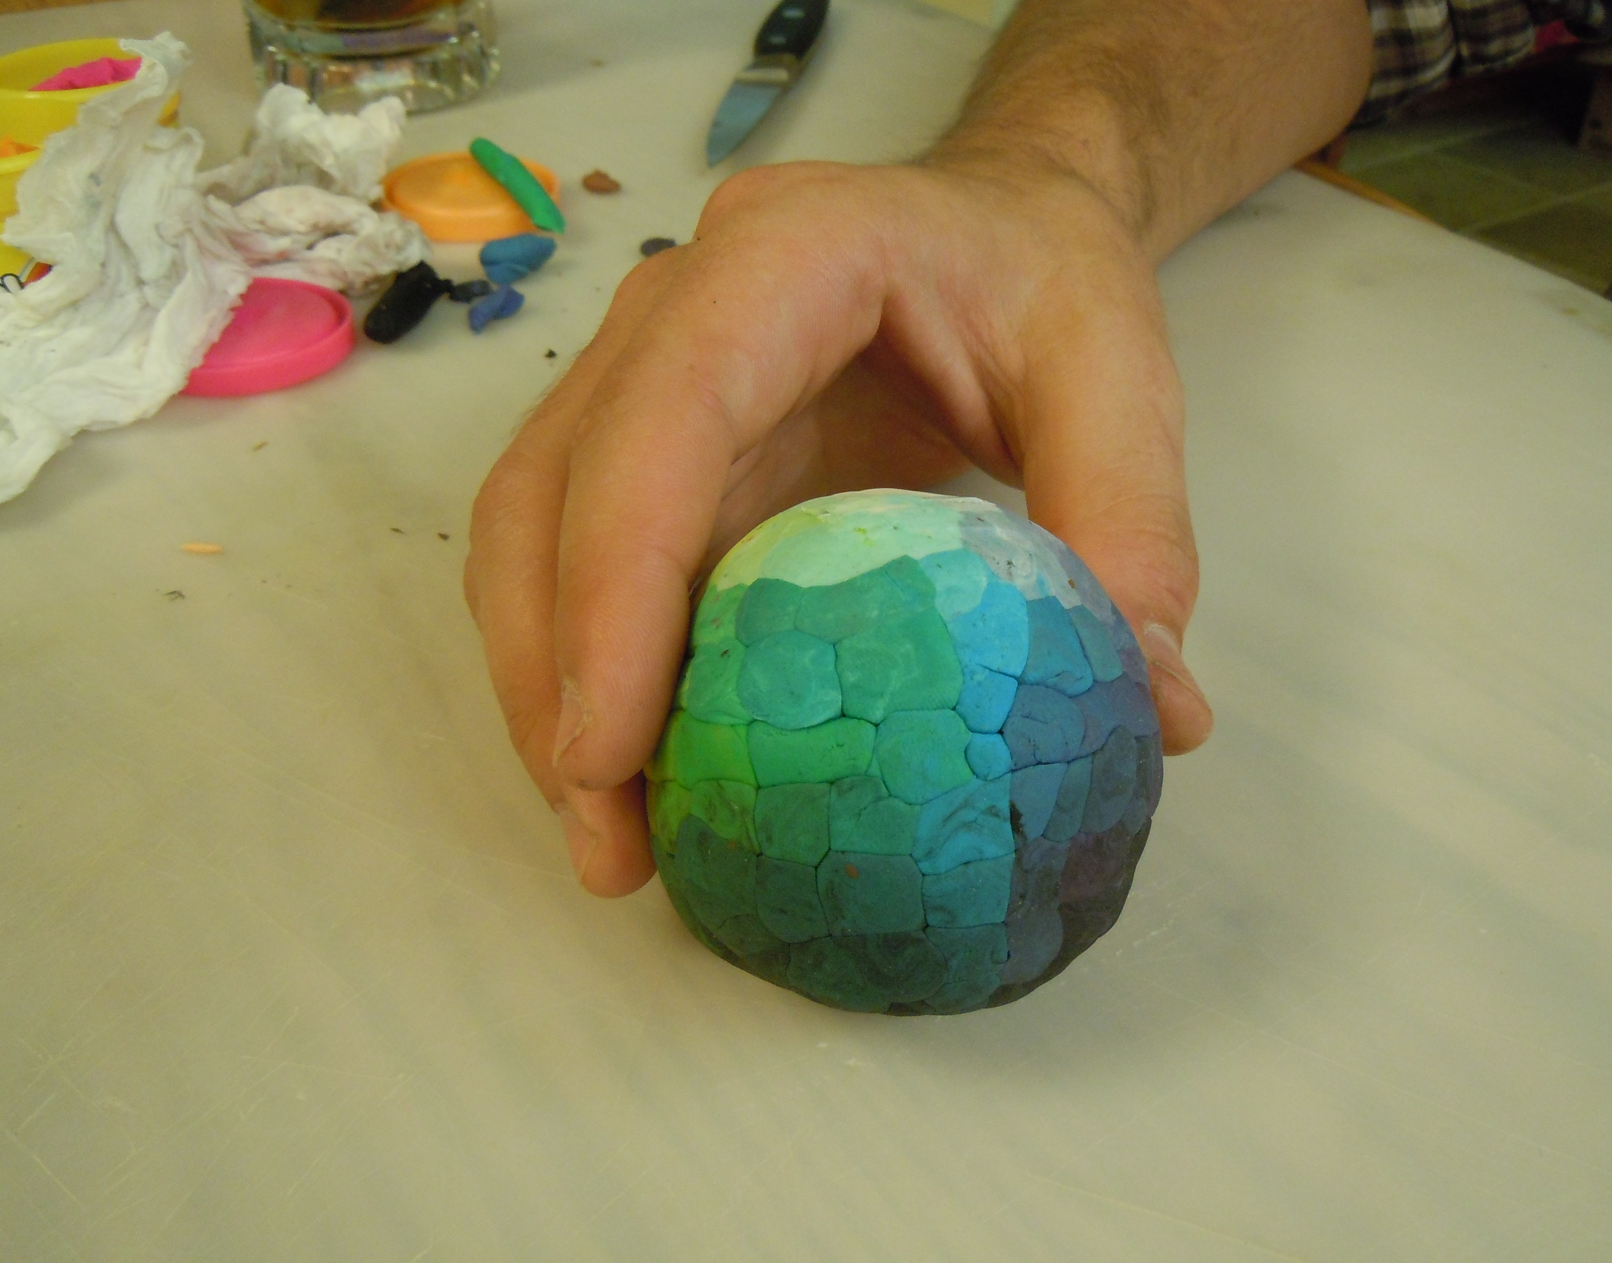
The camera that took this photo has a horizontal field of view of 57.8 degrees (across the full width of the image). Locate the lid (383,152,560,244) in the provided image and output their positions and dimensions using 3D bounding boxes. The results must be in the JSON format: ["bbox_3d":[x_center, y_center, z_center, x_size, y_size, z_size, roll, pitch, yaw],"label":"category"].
[{"bbox_3d":[-0.114,-0.150,0.499,0.058,0.009,0.058,1,38,-1],"label":"lid"}]

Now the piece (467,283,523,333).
[{"bbox_3d":[-0.091,-0.095,0.431,0.011,0.009,0.017,26,45,28],"label":"piece"}]

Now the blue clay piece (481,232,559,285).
[{"bbox_3d":[-0.090,-0.116,0.454,0.022,0.013,0.014,-12,40,-16],"label":"blue clay piece"}]

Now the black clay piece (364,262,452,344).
[{"bbox_3d":[-0.116,-0.096,0.430,0.013,0.012,0.036,8,39,9],"label":"black clay piece"}]

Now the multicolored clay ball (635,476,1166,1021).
[{"bbox_3d":[0.015,0.018,0.225,0.079,0.078,0.079,1,38,-1],"label":"multicolored clay ball"}]

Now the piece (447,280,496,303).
[{"bbox_3d":[-0.101,-0.102,0.442,0.013,0.006,0.008,-8,39,-11],"label":"piece"}]

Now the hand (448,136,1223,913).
[{"bbox_3d":[0.014,-0.032,0.265,0.120,0.085,0.170,8,39,9],"label":"hand"}]

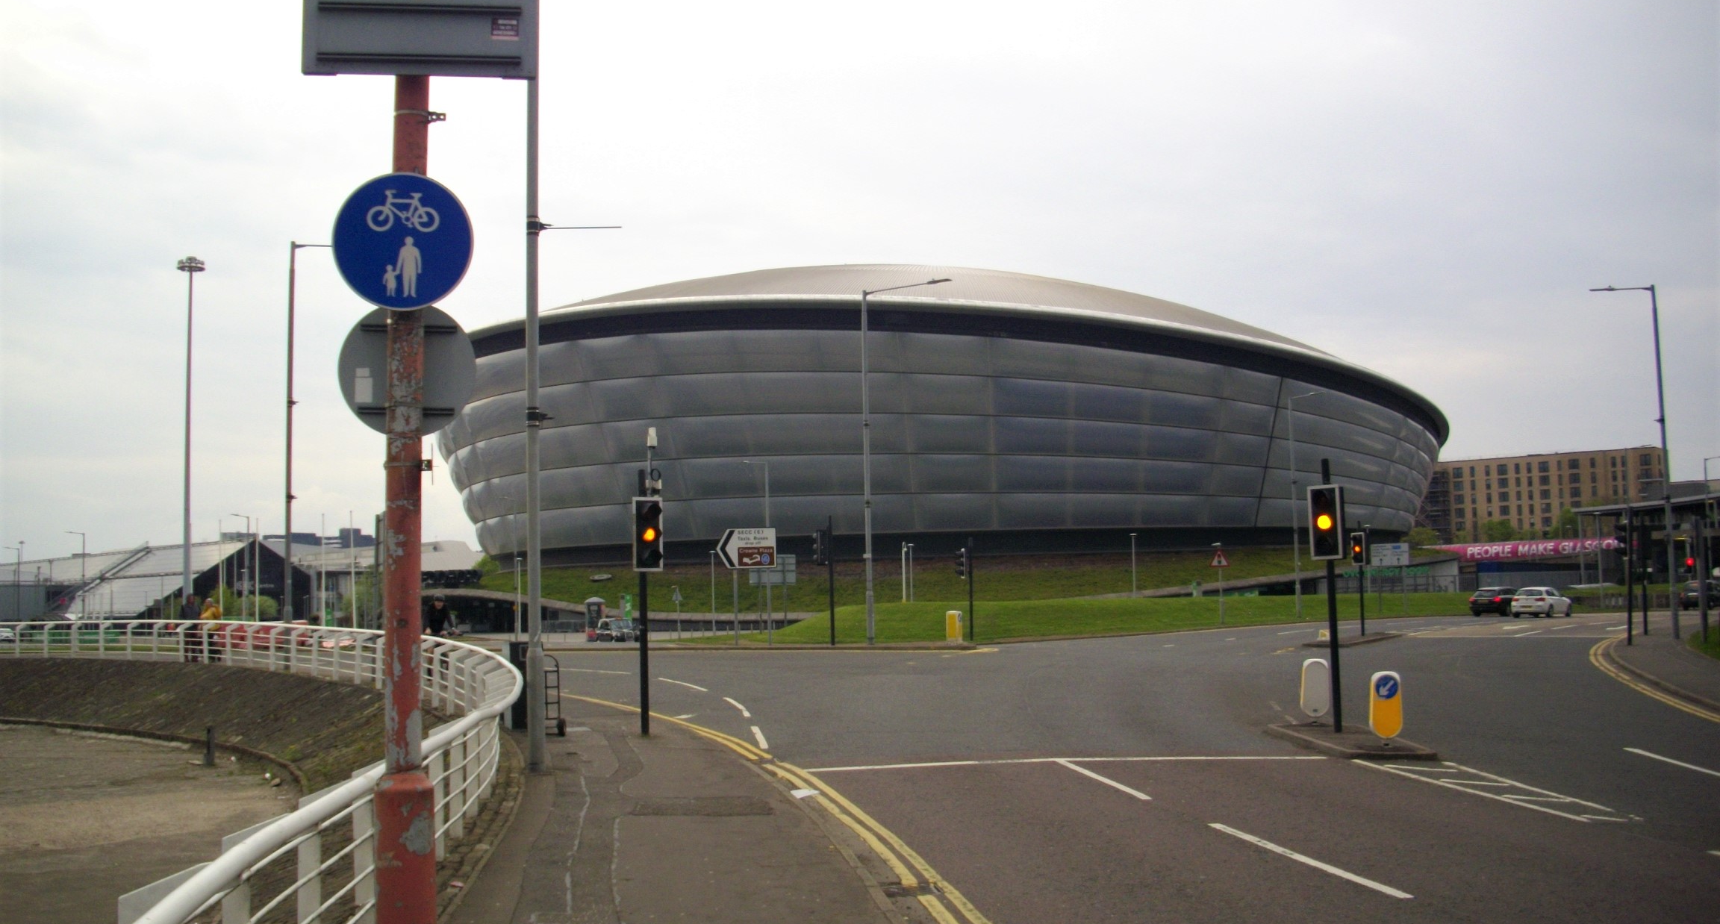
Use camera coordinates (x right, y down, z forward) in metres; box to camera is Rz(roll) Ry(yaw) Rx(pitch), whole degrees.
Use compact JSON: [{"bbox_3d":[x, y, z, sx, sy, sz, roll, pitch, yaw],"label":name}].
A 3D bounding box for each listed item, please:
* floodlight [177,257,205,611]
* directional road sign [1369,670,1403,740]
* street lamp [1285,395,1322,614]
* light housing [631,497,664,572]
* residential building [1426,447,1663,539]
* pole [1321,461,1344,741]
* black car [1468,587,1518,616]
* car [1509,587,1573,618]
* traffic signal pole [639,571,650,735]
[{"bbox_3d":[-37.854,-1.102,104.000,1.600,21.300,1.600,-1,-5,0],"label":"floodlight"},{"bbox_3d":[6.157,2.865,21.500,0.370,0.860,0.140,-1,-5,-3],"label":"directional road sign"},{"bbox_3d":[19.146,1.801,79.500,1.700,9.800,0.350,-5,-6,43],"label":"street lamp"},{"bbox_3d":[-2.845,0.977,24.750,0.430,0.980,0.320,1,-5,-25],"label":"light housing"},{"bbox_3d":[145.774,11.777,393.000,50.000,27.000,15.000,-4,-6,36],"label":"residential building"},{"bbox_3d":[6.032,1.726,23.500,0.120,3.480,0.120,-2,-5,12],"label":"pole"},{"bbox_3d":[31.518,6.899,90.500,1.800,1.450,4.400,-4,-6,37],"label":"black car"},{"bbox_3d":[32.334,6.619,87.000,1.780,1.430,4.320,-4,-6,37],"label":"car"},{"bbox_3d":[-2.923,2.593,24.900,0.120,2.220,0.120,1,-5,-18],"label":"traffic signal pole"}]

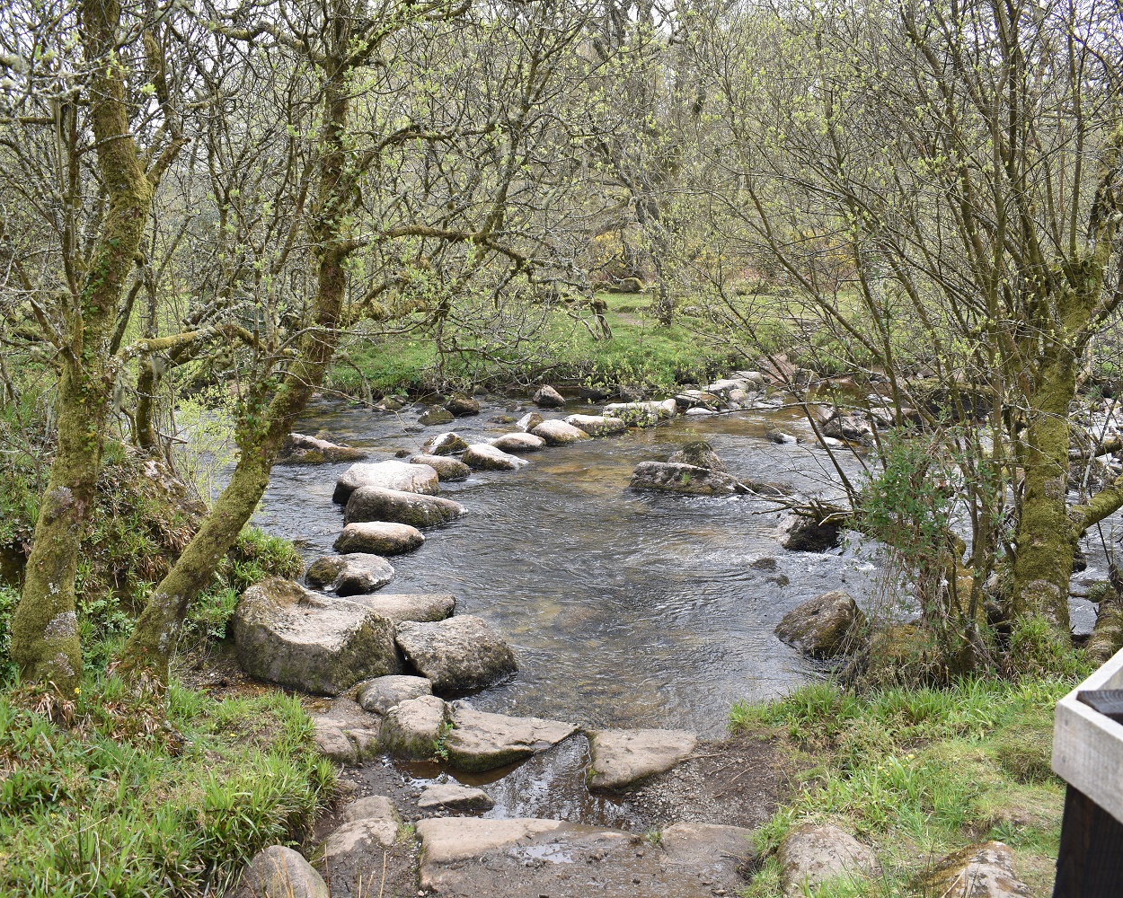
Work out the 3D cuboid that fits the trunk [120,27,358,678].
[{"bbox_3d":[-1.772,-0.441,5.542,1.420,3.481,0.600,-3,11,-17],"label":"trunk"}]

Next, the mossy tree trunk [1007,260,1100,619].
[{"bbox_3d":[3.198,0.026,6.572,0.430,2.430,0.430,5,12,23],"label":"mossy tree trunk"}]

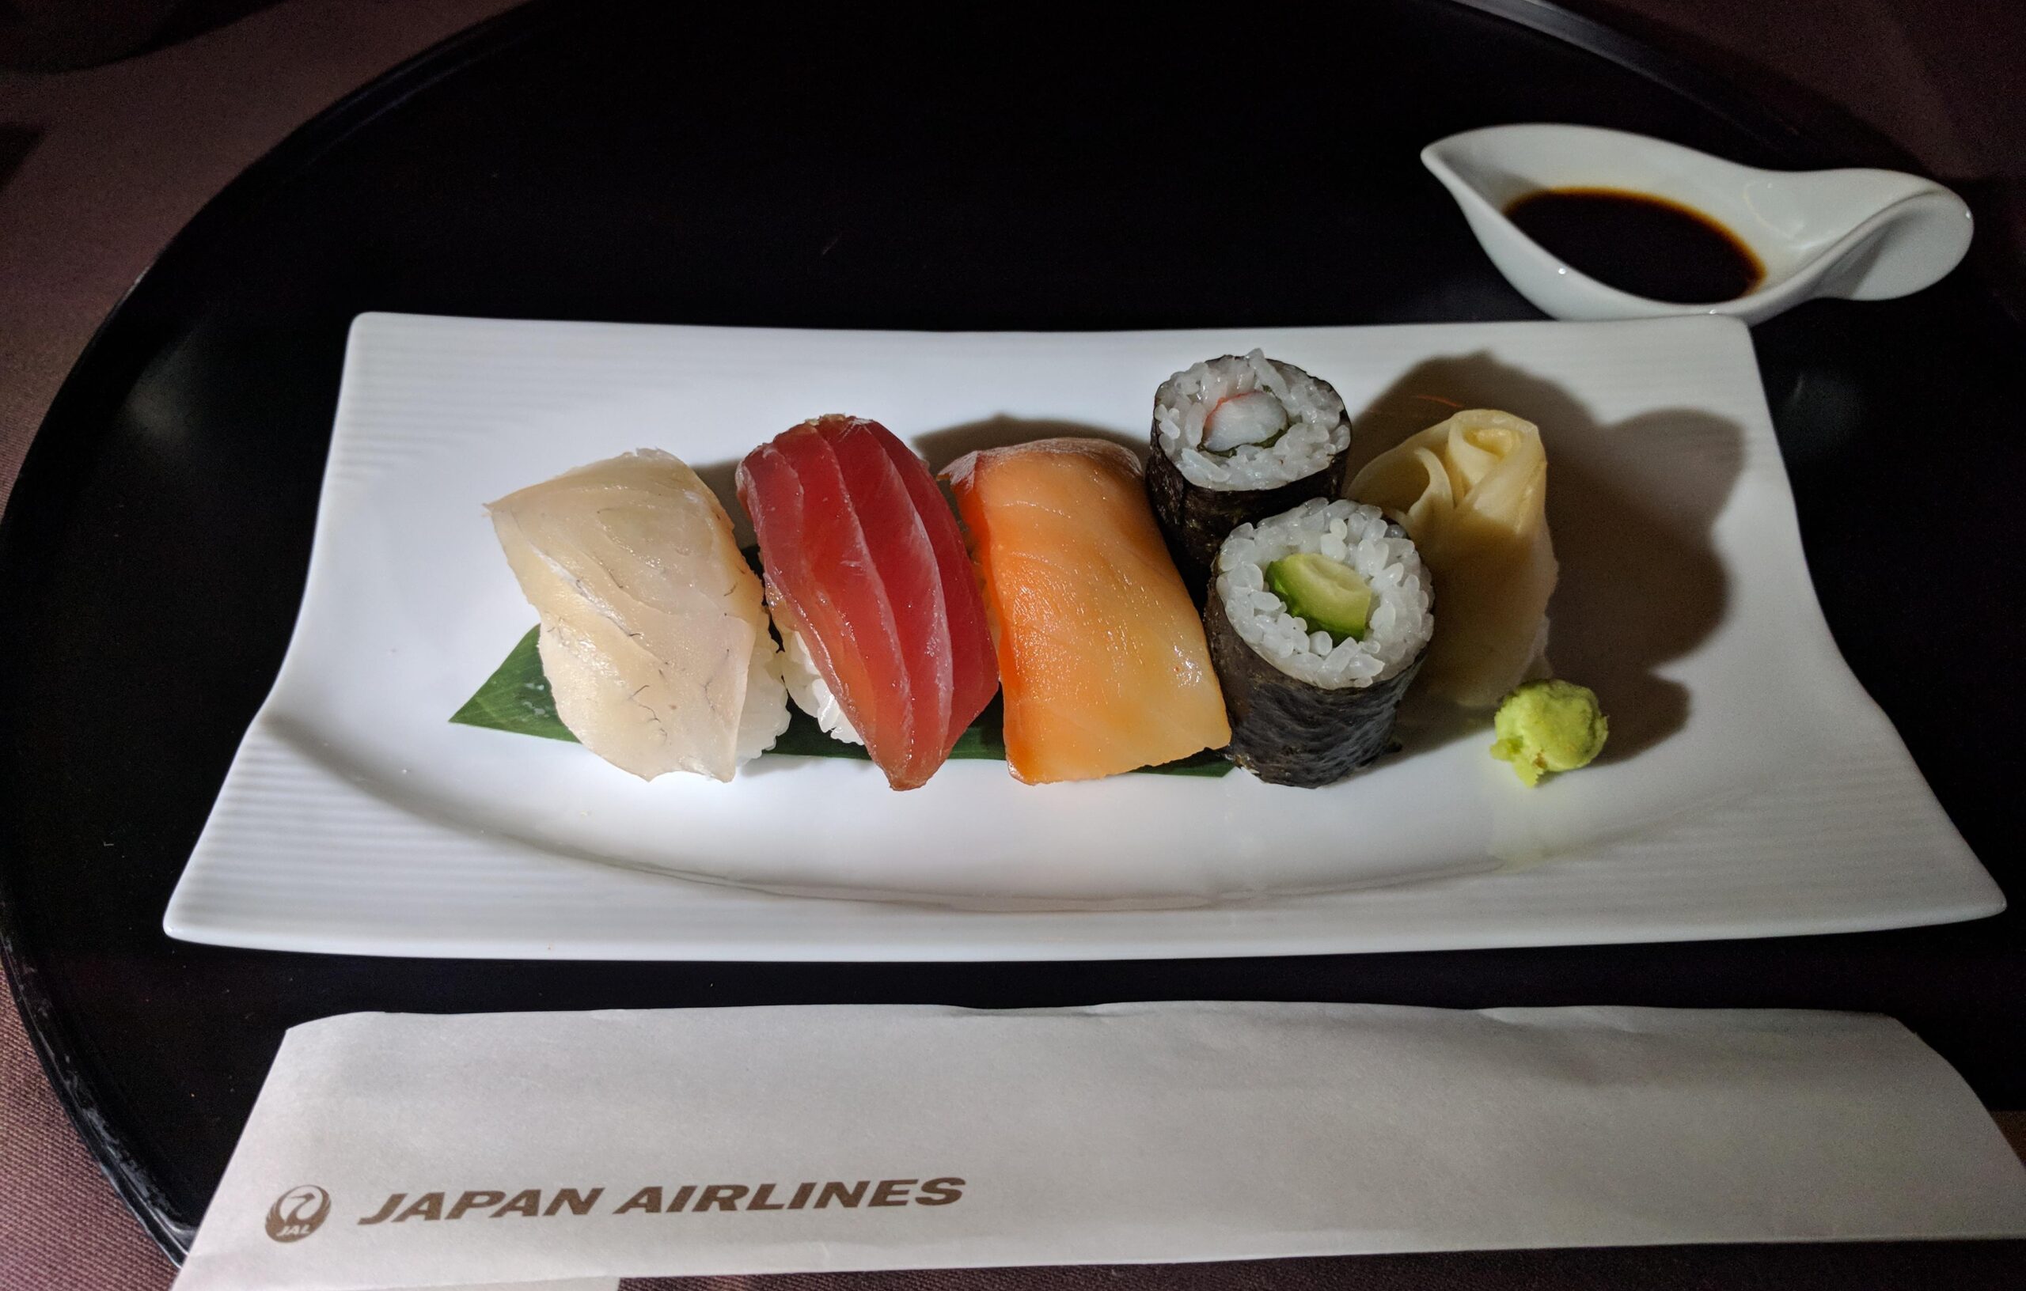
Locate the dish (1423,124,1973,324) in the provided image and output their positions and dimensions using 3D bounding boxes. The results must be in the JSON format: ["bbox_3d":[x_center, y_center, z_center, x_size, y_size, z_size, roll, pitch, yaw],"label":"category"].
[{"bbox_3d":[0.135,-0.075,0.300,0.112,0.033,0.049,7,54,2],"label":"dish"}]

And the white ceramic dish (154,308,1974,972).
[{"bbox_3d":[0.011,-0.003,0.245,0.246,0.027,0.119,0,54,-3],"label":"white ceramic dish"}]

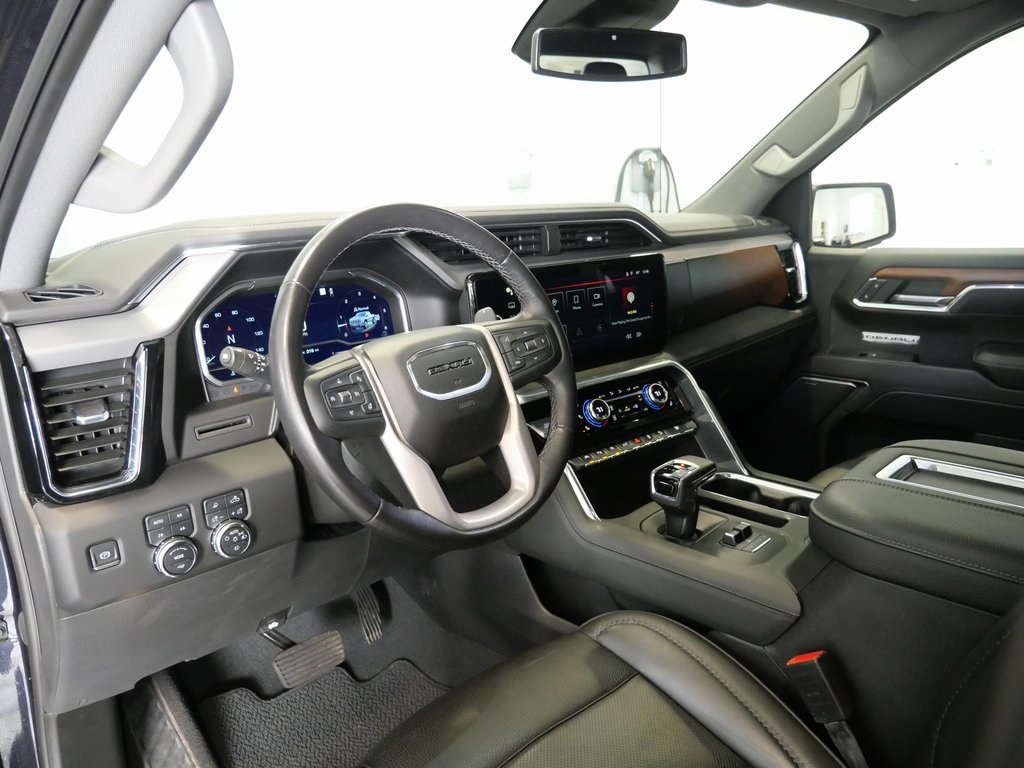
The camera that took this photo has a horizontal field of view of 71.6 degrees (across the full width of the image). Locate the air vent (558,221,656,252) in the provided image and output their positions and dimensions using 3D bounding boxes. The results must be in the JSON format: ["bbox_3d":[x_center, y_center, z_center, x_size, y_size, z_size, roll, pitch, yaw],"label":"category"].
[{"bbox_3d":[0.162,-0.266,1.271,0.240,0.050,0.040,-14,17,-38],"label":"air vent"}]

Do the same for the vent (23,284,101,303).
[{"bbox_3d":[-0.524,-0.108,0.831,0.080,0.018,0.055,-14,17,-38],"label":"vent"}]

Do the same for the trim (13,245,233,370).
[{"bbox_3d":[-0.391,-0.086,0.756,0.240,0.100,0.120,-13,16,-39],"label":"trim"}]

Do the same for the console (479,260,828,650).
[{"bbox_3d":[0.262,0.032,1.011,0.420,0.400,0.510,-14,17,-38],"label":"console"}]

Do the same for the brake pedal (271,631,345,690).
[{"bbox_3d":[-0.341,0.463,1.192,0.112,0.055,0.030,-13,-20,-39],"label":"brake pedal"}]

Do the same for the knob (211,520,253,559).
[{"bbox_3d":[-0.301,0.166,0.761,0.041,0.041,0.020,-13,8,-39],"label":"knob"}]

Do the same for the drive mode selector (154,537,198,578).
[{"bbox_3d":[-0.368,0.188,0.780,0.044,0.044,0.024,-14,5,-38],"label":"drive mode selector"}]

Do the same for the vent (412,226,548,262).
[{"bbox_3d":[-0.050,-0.216,1.102,0.235,0.052,0.045,-14,17,-38],"label":"vent"}]

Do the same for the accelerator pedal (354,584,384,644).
[{"bbox_3d":[-0.272,0.418,1.339,0.044,0.130,0.030,-14,-13,-38],"label":"accelerator pedal"}]

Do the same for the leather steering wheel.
[{"bbox_3d":[-0.087,-0.011,0.808,0.383,0.383,0.100,-13,-4,-39],"label":"leather steering wheel"}]

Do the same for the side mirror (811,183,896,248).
[{"bbox_3d":[0.881,-0.441,1.901,0.255,0.180,0.110,-7,13,-18],"label":"side mirror"}]

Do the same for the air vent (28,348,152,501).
[{"bbox_3d":[-0.408,0.037,0.702,0.107,0.138,0.040,-13,16,-39],"label":"air vent"}]

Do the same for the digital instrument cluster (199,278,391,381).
[{"bbox_3d":[-0.279,-0.084,0.990,0.300,0.125,0.030,-13,3,-39],"label":"digital instrument cluster"}]

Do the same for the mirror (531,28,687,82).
[{"bbox_3d":[0.136,-0.463,1.000,0.243,0.068,0.037,-8,18,-20],"label":"mirror"}]

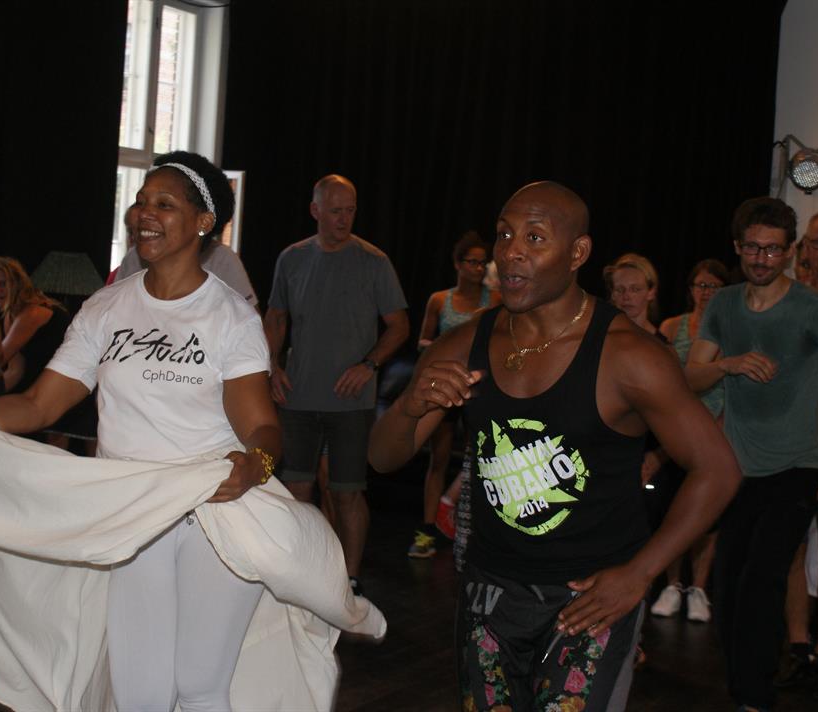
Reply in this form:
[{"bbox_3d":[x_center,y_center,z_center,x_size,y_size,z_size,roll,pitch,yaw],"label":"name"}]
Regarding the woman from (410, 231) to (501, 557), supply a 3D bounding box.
[{"bbox_3d":[0.261,0.219,6.300,0.500,1.640,0.450,4,3,0],"label":"woman"}]

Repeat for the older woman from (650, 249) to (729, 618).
[{"bbox_3d":[1.255,0.336,5.500,0.500,1.600,0.380,4,3,9],"label":"older woman"}]

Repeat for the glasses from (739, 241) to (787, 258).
[{"bbox_3d":[1.155,-0.349,4.050,0.143,0.046,0.140,5,13,22],"label":"glasses"}]

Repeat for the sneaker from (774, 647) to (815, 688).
[{"bbox_3d":[1.402,1.132,4.530,0.110,0.115,0.290,5,3,35],"label":"sneaker"}]

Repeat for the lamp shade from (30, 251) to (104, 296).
[{"bbox_3d":[-1.924,-0.465,7.000,0.430,0.245,0.430,3,3,-15],"label":"lamp shade"}]

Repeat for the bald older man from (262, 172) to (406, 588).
[{"bbox_3d":[-0.304,0.157,5.220,0.600,1.800,0.420,4,3,0],"label":"bald older man"}]

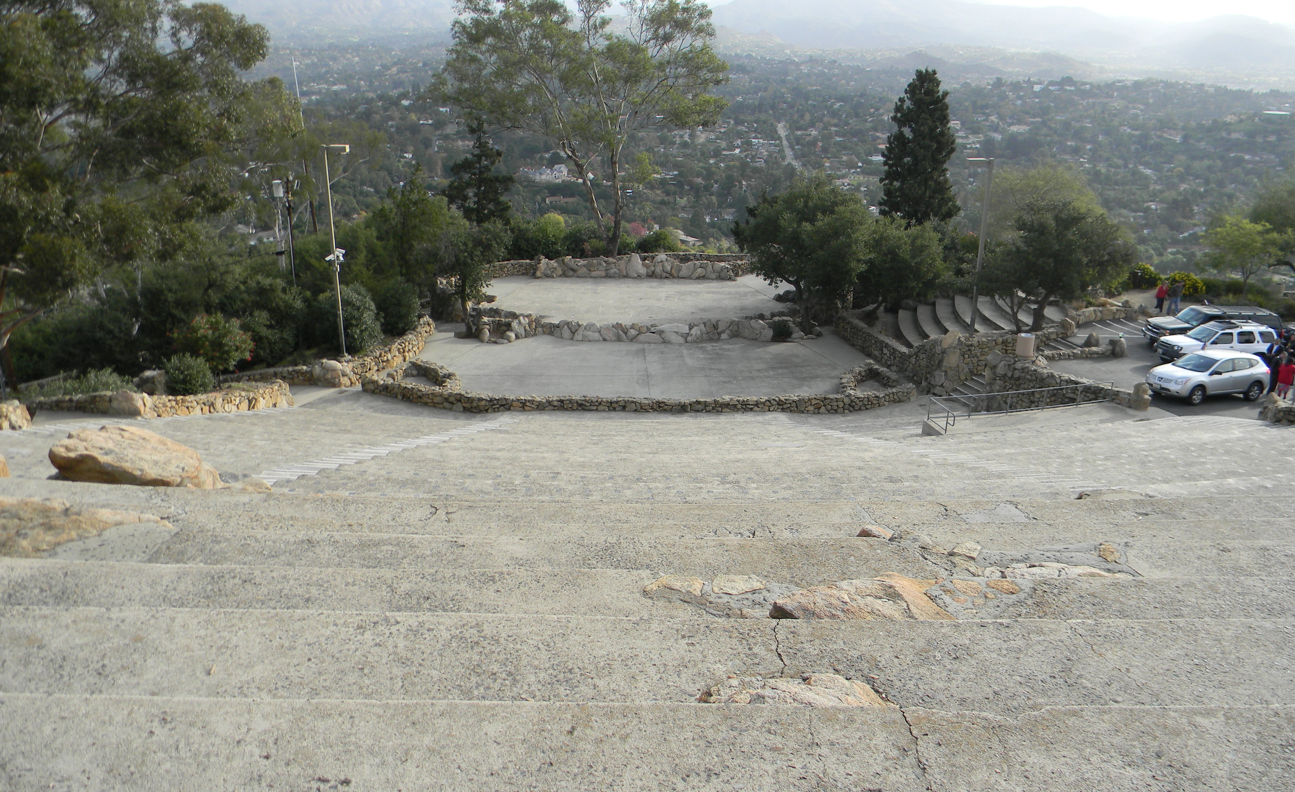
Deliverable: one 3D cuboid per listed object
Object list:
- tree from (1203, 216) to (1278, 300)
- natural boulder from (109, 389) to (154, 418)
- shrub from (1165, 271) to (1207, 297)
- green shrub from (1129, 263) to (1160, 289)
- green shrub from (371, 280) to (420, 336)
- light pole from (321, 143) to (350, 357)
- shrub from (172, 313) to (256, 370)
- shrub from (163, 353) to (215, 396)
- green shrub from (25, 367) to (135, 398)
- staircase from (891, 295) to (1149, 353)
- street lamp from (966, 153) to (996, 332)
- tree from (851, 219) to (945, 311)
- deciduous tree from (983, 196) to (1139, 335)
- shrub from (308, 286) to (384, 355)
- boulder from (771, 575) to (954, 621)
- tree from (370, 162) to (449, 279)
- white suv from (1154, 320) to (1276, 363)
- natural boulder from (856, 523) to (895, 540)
[{"bbox_3d":[30.758,-7.185,54.300,3.800,4.300,3.700,0,19,0],"label":"tree"},{"bbox_3d":[-16.846,0.248,34.200,1.400,0.900,1.100,0,19,0],"label":"natural boulder"},{"bbox_3d":[28.362,-5.891,55.200,2.200,1.300,2.000,0,19,0],"label":"shrub"},{"bbox_3d":[26.651,-6.432,56.200,1.750,1.300,1.600,0,19,0],"label":"green shrub"},{"bbox_3d":[-12.480,-4.369,52.000,2.600,2.800,2.500,0,19,0],"label":"green shrub"},{"bbox_3d":[-12.943,-6.063,44.804,1.300,9.100,0.450,0,19,0],"label":"light pole"},{"bbox_3d":[-18.044,-2.248,43.500,3.400,2.600,3.000,0,19,0],"label":"shrub"},{"bbox_3d":[-15.724,-0.711,35.900,1.750,1.400,1.600,0,19,0],"label":"shrub"},{"bbox_3d":[-19.126,-0.392,35.300,3.600,1.000,1.700,0,19,0],"label":"green shrub"},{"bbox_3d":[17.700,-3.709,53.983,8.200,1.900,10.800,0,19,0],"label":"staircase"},{"bbox_3d":[16.153,-7.393,52.320,1.400,9.000,0.450,0,19,0],"label":"street lamp"},{"bbox_3d":[13.475,-7.079,56.600,5.400,5.200,5.200,0,19,0],"label":"tree"},{"bbox_3d":[18.822,-6.027,48.000,6.900,5.900,6.200,0,19,0],"label":"deciduous tree"},{"bbox_3d":[-13.424,-3.435,46.800,3.300,3.100,3.000,0,19,0],"label":"shrub"},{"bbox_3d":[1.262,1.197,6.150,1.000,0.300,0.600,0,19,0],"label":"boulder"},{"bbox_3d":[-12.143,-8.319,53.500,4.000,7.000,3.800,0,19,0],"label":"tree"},{"bbox_3d":[23.296,-2.096,43.045,4.530,1.870,1.800,0,16,-6],"label":"white suv"},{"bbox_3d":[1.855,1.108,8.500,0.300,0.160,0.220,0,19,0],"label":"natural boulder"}]

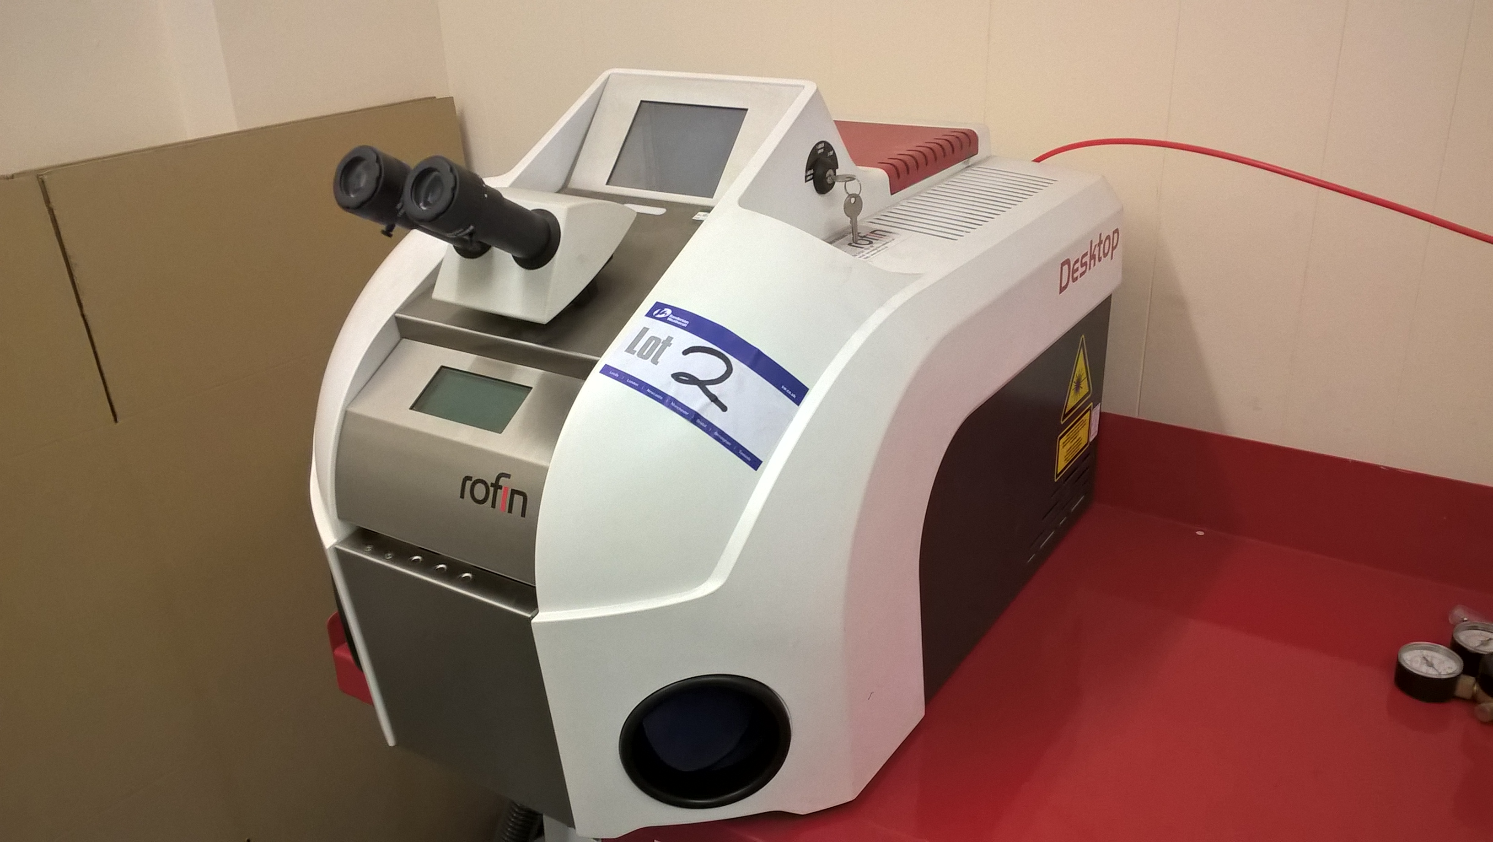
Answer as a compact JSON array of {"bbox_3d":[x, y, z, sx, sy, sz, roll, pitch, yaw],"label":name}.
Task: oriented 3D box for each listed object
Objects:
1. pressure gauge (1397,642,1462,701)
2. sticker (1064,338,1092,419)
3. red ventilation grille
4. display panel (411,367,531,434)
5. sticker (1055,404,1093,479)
[{"bbox_3d":[0.624,0.230,1.123,0.051,0.029,0.051,17,37,39],"label":"pressure gauge"},{"bbox_3d":[0.363,-0.053,1.332,0.002,0.085,0.096,13,28,31],"label":"sticker"},{"bbox_3d":[0.100,-0.294,1.344,0.235,0.028,0.218,13,28,31],"label":"red ventilation grille"},{"bbox_3d":[-0.211,-0.016,0.944,0.096,0.005,0.045,13,58,31],"label":"display panel"},{"bbox_3d":[0.365,0.022,1.364,0.002,0.051,0.110,13,28,31],"label":"sticker"}]

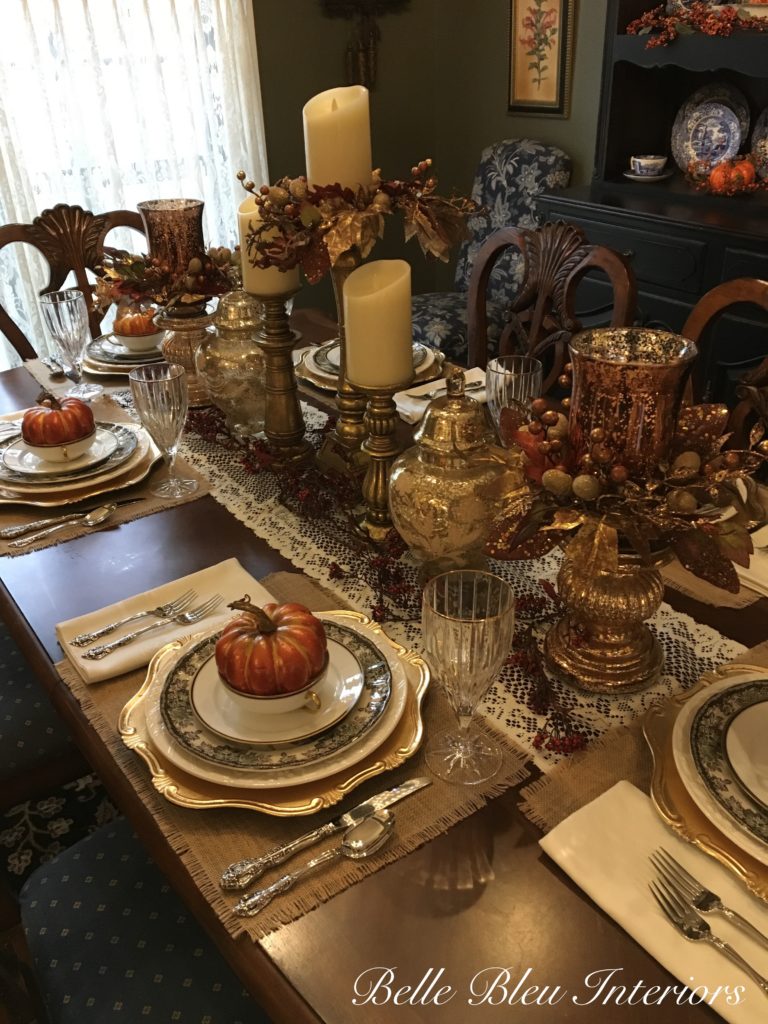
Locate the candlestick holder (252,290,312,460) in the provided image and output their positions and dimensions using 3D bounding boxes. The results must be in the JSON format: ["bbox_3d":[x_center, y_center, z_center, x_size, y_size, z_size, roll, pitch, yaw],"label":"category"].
[{"bbox_3d":[-0.175,-0.238,1.463,0.106,0.298,0.106,-1,30,1],"label":"candlestick holder"}]

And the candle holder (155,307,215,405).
[{"bbox_3d":[-0.381,-0.305,1.686,0.136,0.159,0.136,-1,30,1],"label":"candle holder"}]

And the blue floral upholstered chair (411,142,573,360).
[{"bbox_3d":[0.268,-0.762,3.143,0.645,1.030,0.485,-15,32,-22],"label":"blue floral upholstered chair"}]

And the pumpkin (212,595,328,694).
[{"bbox_3d":[-0.116,0.134,0.897,0.114,0.100,0.114,-10,31,-14],"label":"pumpkin"}]

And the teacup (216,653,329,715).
[{"bbox_3d":[-0.107,0.177,0.895,0.139,0.048,0.113,24,38,37],"label":"teacup"}]

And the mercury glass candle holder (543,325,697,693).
[{"bbox_3d":[0.249,0.002,0.931,0.147,0.381,0.147,-1,30,1],"label":"mercury glass candle holder"}]

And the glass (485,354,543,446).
[{"bbox_3d":[0.201,-0.134,1.352,0.083,0.204,0.083,-1,30,1],"label":"glass"}]

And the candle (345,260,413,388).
[{"bbox_3d":[-0.006,-0.245,1.111,0.088,0.143,0.088,-1,30,1],"label":"candle"}]

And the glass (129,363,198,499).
[{"bbox_3d":[-0.345,-0.126,1.370,0.083,0.204,0.083,-22,35,-31],"label":"glass"}]

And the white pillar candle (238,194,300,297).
[{"bbox_3d":[-0.167,-0.408,1.296,0.091,0.134,0.091,-1,30,1],"label":"white pillar candle"}]

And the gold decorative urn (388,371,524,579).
[{"bbox_3d":[0.094,-0.050,1.135,0.177,0.278,0.177,-1,30,1],"label":"gold decorative urn"}]

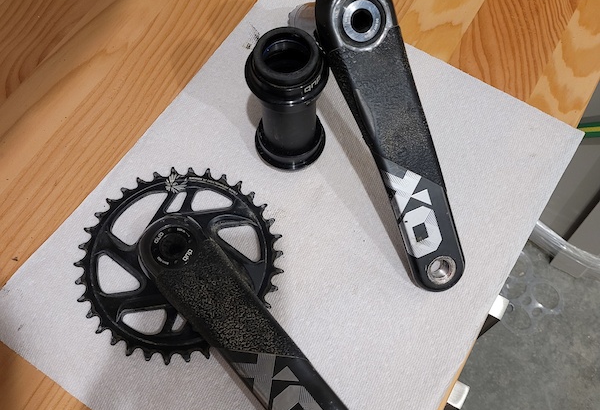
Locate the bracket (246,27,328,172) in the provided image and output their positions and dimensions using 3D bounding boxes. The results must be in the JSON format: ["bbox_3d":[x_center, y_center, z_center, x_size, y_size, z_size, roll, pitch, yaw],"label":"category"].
[{"bbox_3d":[-0.008,-0.070,0.408,0.053,0.106,0.053,0,66,-1],"label":"bracket"}]

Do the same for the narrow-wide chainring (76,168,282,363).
[{"bbox_3d":[-0.083,0.037,0.414,0.143,0.010,0.143,0,65,-1],"label":"narrow-wide chainring"}]

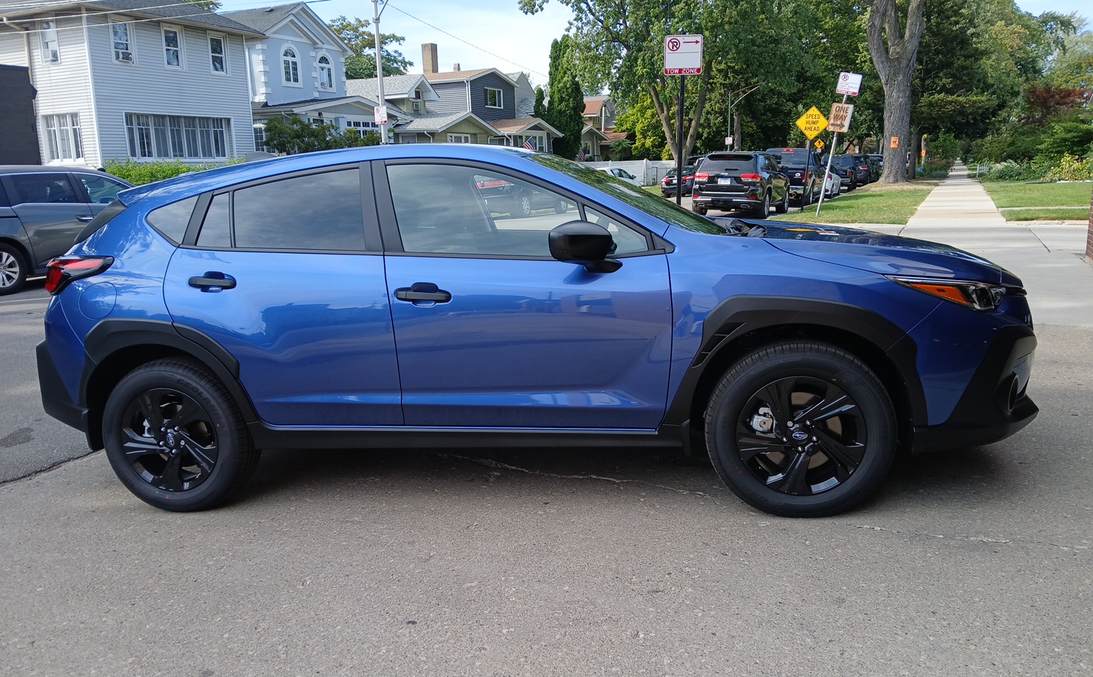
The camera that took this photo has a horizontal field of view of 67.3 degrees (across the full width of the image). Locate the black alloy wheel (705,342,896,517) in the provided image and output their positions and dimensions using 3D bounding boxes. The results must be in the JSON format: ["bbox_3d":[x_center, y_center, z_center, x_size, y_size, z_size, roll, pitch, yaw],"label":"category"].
[{"bbox_3d":[0.978,0.347,3.191,0.695,0.695,0.230,-2,11,11],"label":"black alloy wheel"}]

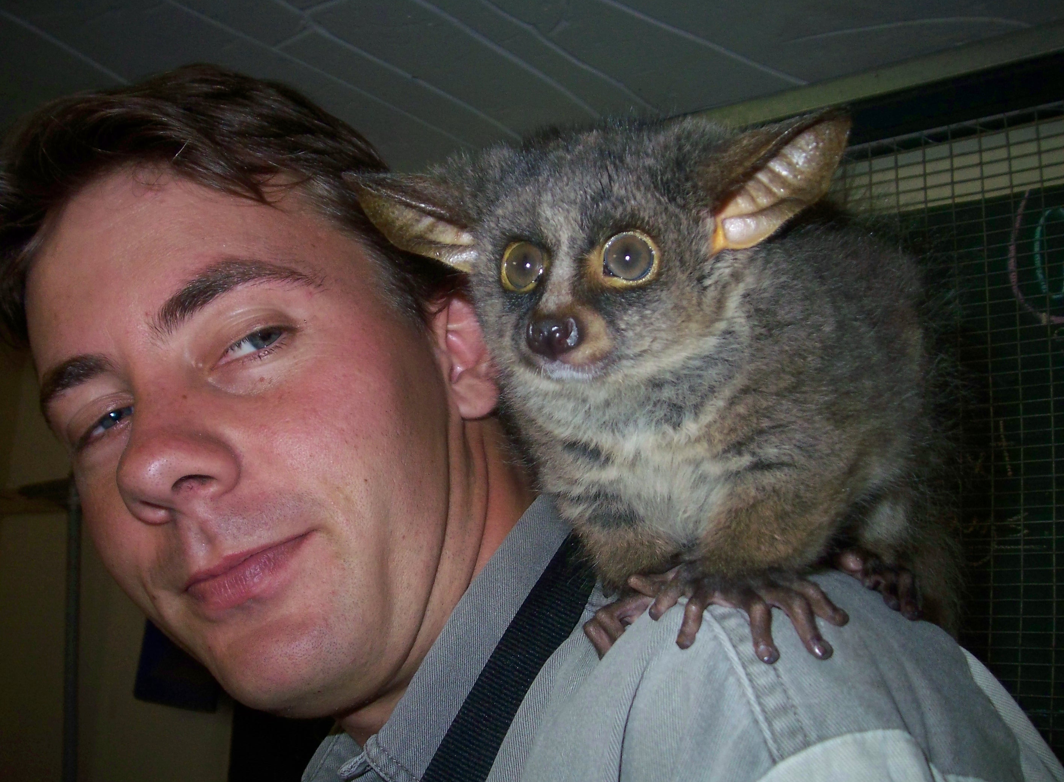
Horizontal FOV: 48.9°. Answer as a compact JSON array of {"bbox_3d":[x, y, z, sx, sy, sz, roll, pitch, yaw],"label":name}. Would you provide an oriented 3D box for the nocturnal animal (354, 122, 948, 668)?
[{"bbox_3d":[0.064,0.005,0.474,0.170,0.200,0.240,-3,-7,30],"label":"nocturnal animal"}]

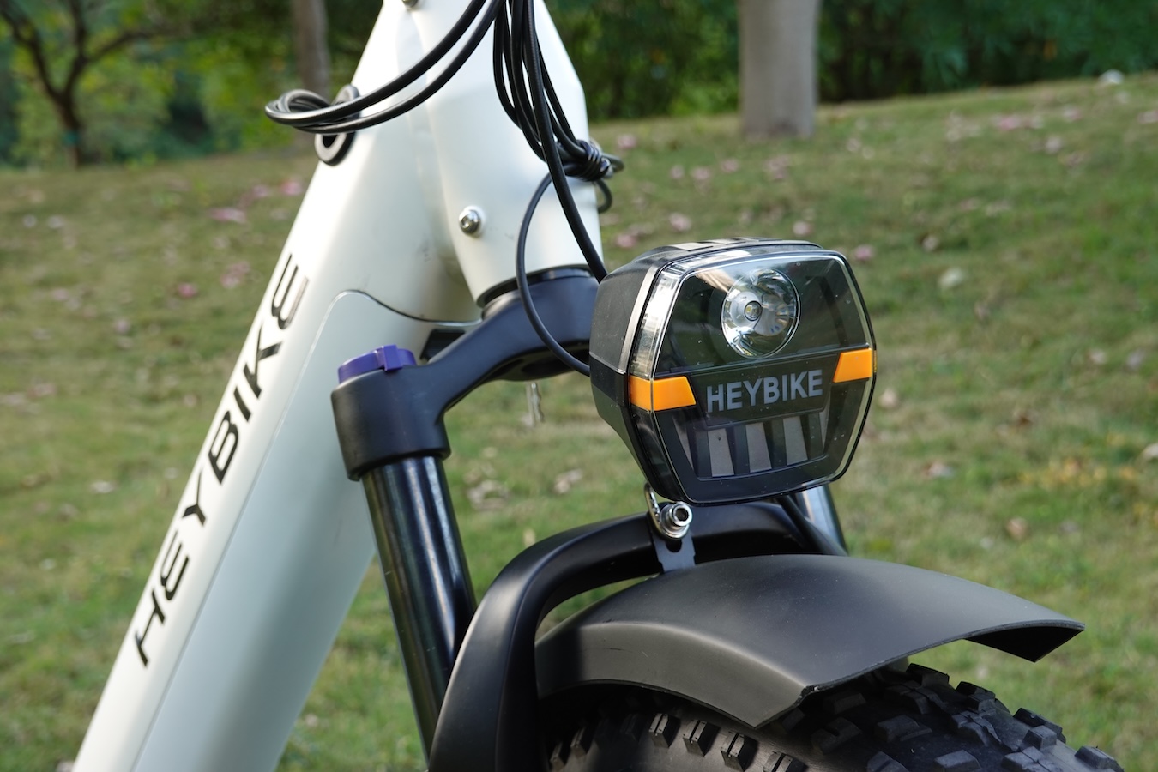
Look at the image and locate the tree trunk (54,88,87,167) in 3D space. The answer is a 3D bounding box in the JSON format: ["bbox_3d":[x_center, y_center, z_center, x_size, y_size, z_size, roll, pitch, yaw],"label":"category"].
[{"bbox_3d":[-4.120,-2.096,12.500,0.250,0.640,0.220,0,8,0],"label":"tree trunk"}]

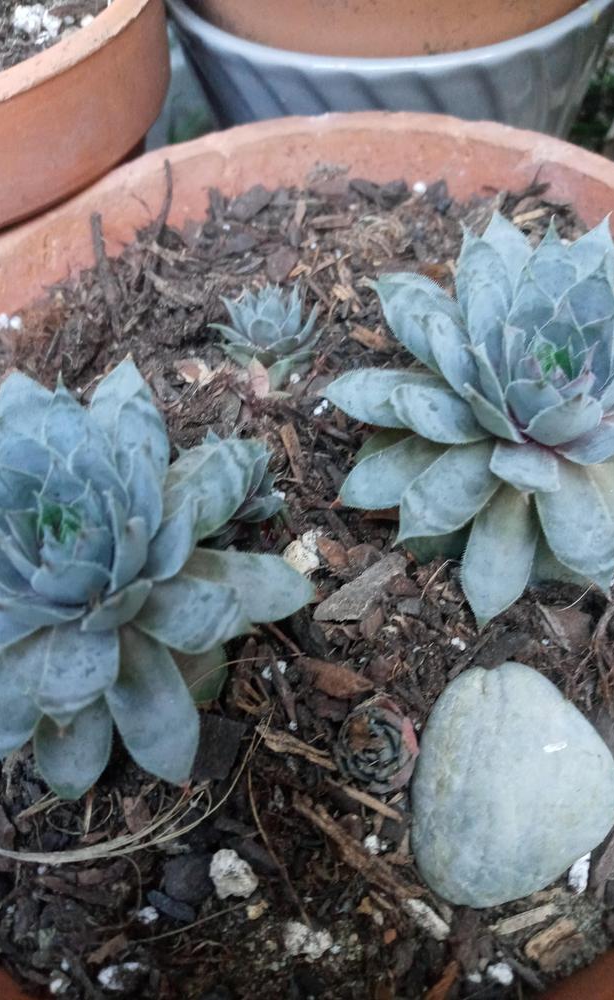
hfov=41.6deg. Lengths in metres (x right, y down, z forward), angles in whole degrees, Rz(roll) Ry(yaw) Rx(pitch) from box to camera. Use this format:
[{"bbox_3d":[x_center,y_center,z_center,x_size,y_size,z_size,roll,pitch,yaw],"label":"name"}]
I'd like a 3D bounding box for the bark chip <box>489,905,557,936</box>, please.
[{"bbox_3d":[0.049,0.094,0.181,0.014,0.003,0.003,-18,61,2],"label":"bark chip"}]

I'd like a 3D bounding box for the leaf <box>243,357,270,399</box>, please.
[{"bbox_3d":[-0.020,-0.048,0.319,0.009,0.005,0.018,-14,77,1],"label":"leaf"}]

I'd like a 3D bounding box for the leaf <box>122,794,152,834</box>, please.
[{"bbox_3d":[-0.049,0.092,0.237,0.007,0.003,0.011,-18,58,-2],"label":"leaf"}]

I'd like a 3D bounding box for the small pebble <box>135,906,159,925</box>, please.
[{"bbox_3d":[-0.044,0.114,0.222,0.005,0.003,0.004,-22,58,-4],"label":"small pebble"}]

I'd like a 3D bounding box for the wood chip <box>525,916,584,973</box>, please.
[{"bbox_3d":[0.059,0.105,0.191,0.013,0.005,0.007,-37,62,-14],"label":"wood chip"}]

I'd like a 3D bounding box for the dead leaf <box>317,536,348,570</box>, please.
[{"bbox_3d":[0.008,0.017,0.272,0.007,0.003,0.014,-40,61,-14],"label":"dead leaf"}]

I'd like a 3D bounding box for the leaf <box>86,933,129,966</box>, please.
[{"bbox_3d":[-0.058,0.131,0.236,0.013,0.003,0.004,-31,61,-7],"label":"leaf"}]

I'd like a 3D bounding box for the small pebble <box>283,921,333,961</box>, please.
[{"bbox_3d":[0.000,0.123,0.227,0.014,0.010,0.010,5,63,13],"label":"small pebble"}]

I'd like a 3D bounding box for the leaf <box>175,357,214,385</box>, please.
[{"bbox_3d":[-0.046,-0.051,0.321,0.009,0.004,0.019,-40,61,-15],"label":"leaf"}]

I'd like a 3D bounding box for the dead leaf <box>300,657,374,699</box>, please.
[{"bbox_3d":[0.008,0.055,0.249,0.024,0.004,0.010,25,66,22],"label":"dead leaf"}]

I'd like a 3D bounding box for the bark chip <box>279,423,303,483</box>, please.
[{"bbox_3d":[-0.004,-0.014,0.247,0.004,0.003,0.019,-16,61,3],"label":"bark chip"}]

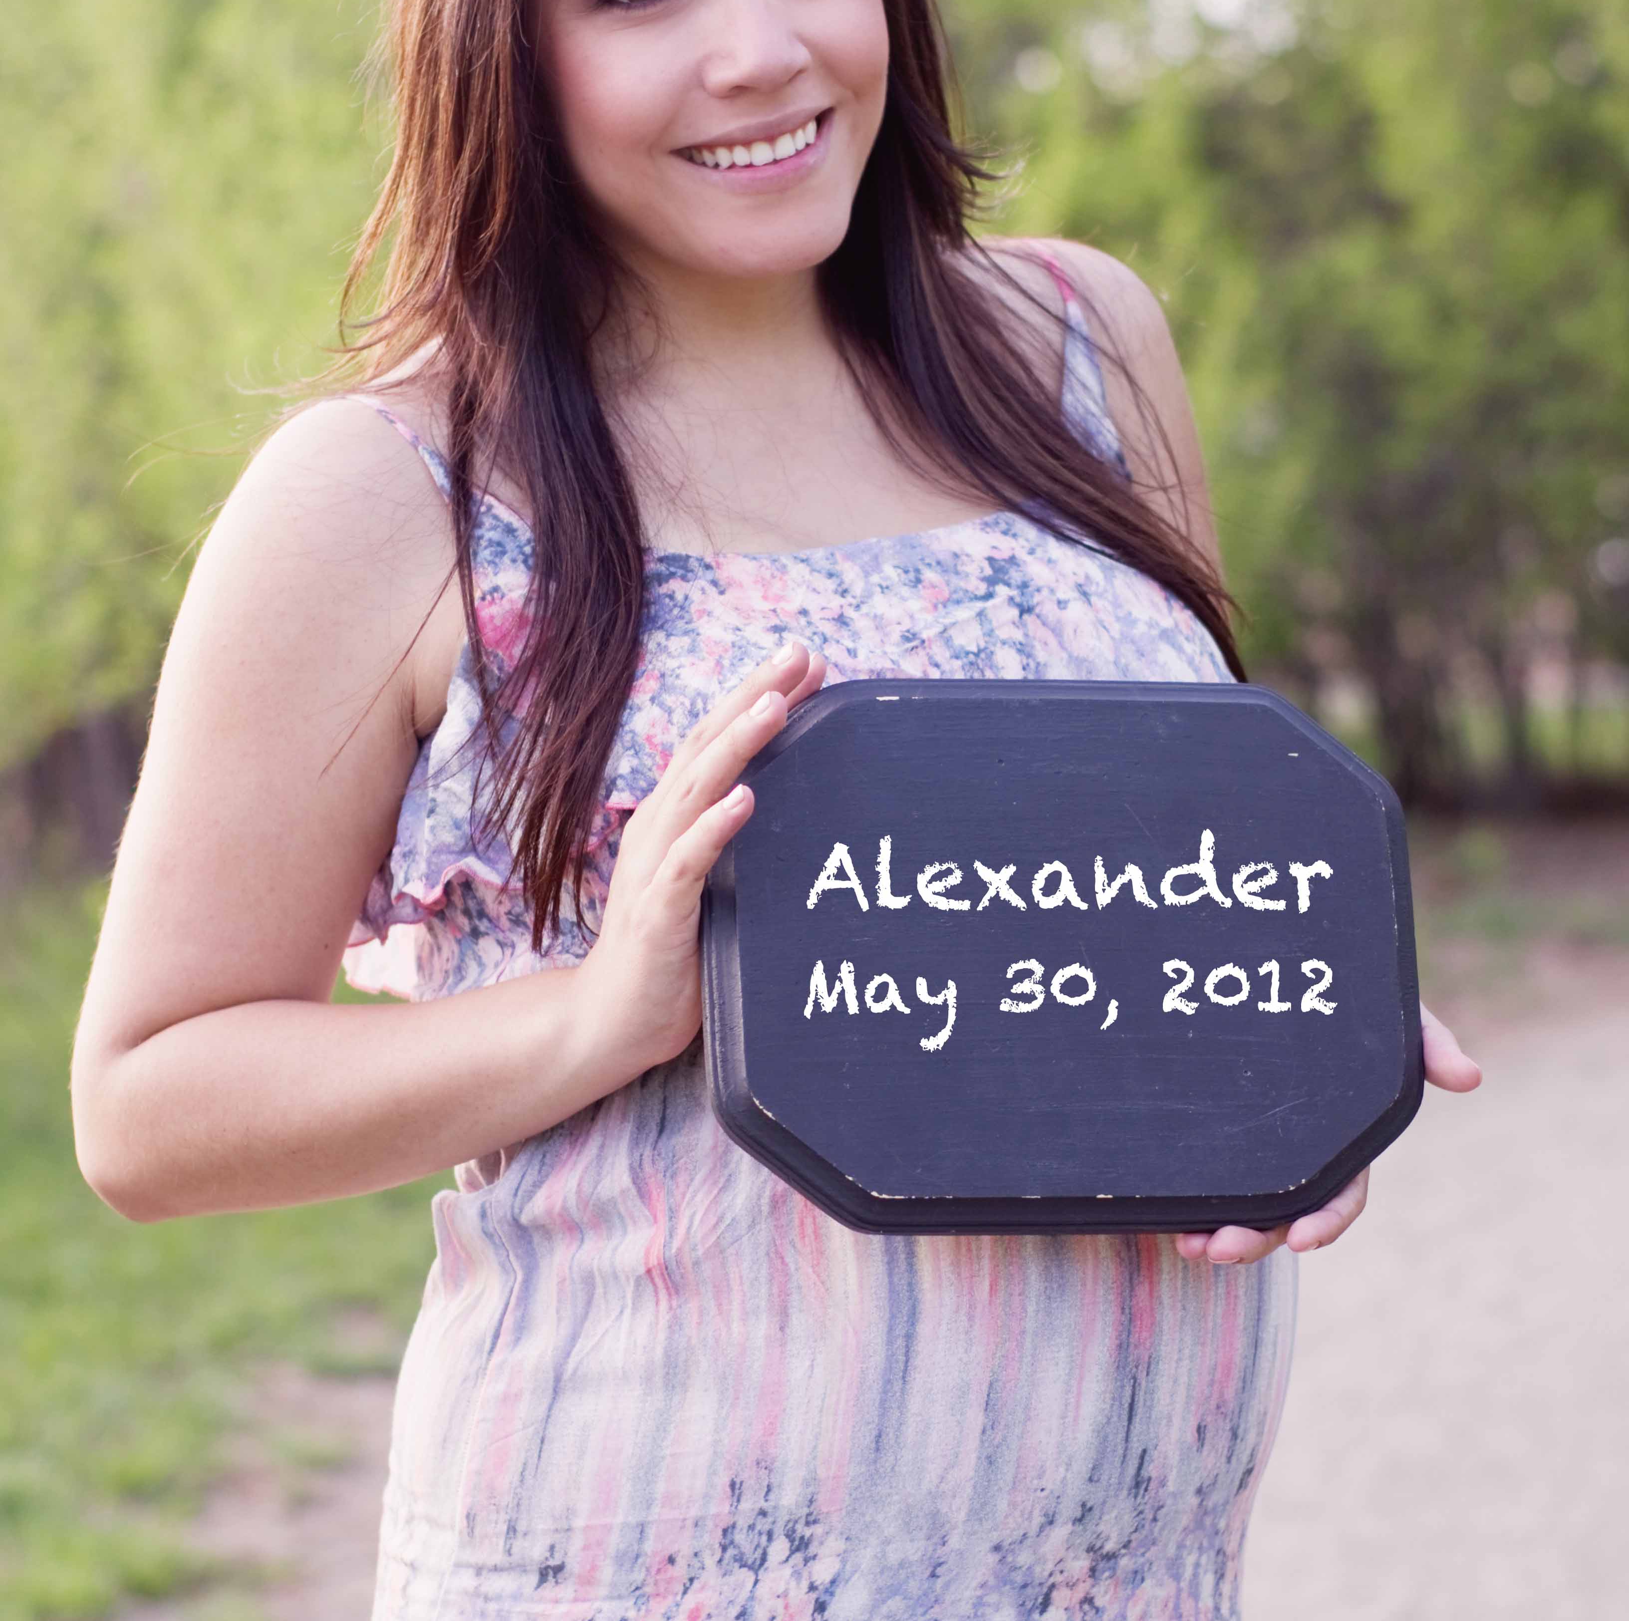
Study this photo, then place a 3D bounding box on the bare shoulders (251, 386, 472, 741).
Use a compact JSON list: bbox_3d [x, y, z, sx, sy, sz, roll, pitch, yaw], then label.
[{"bbox_3d":[-0.169,-0.092,1.900,0.090,0.138,0.105,-1,2,-25],"label":"bare shoulders"}]

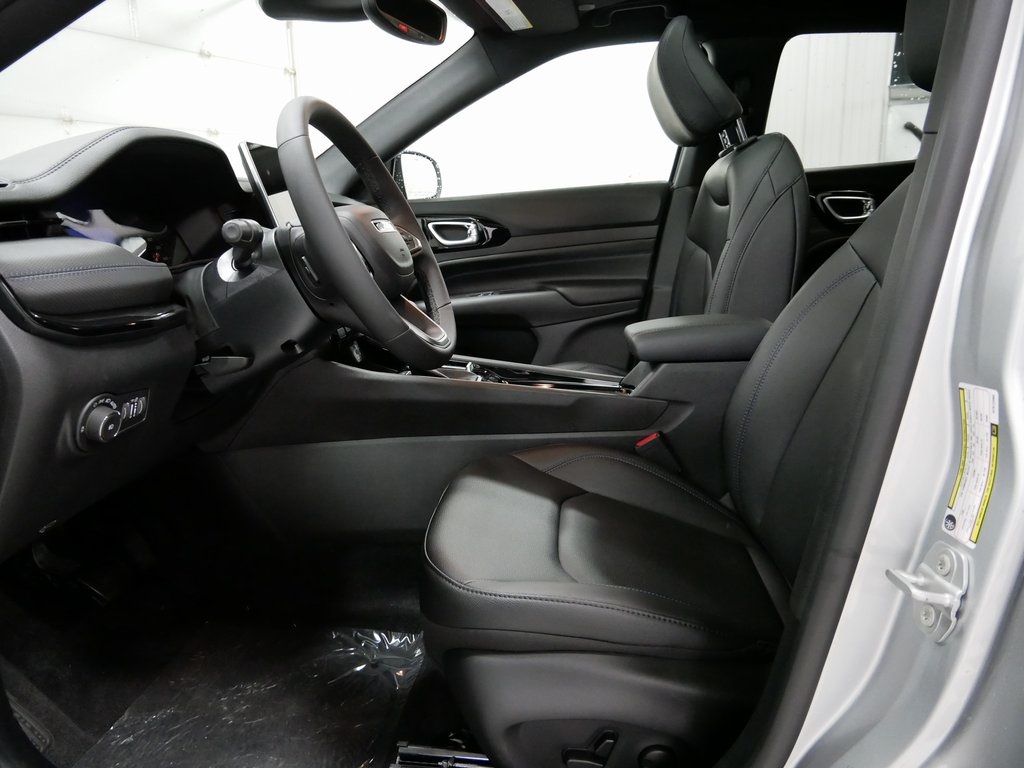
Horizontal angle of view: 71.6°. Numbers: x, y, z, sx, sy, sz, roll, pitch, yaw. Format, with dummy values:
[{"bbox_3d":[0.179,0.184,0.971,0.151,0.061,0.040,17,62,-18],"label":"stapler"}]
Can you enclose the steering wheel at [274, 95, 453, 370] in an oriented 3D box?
[{"bbox_3d":[-0.189,-0.173,0.890,0.105,0.362,0.375,-25,10,10],"label":"steering wheel"}]

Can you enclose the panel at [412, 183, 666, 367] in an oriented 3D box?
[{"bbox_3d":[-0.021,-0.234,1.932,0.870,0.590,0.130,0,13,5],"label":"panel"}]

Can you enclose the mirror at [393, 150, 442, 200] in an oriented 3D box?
[{"bbox_3d":[-0.302,-0.615,2.121,0.130,0.170,0.230,4,15,22],"label":"mirror"}]

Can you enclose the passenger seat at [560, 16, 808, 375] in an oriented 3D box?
[{"bbox_3d":[0.271,-0.275,1.581,0.680,1.000,0.520,0,13,5],"label":"passenger seat"}]

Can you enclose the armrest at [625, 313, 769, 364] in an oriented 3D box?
[{"bbox_3d":[0.343,-0.088,1.243,0.300,0.070,0.200,0,13,5],"label":"armrest"}]

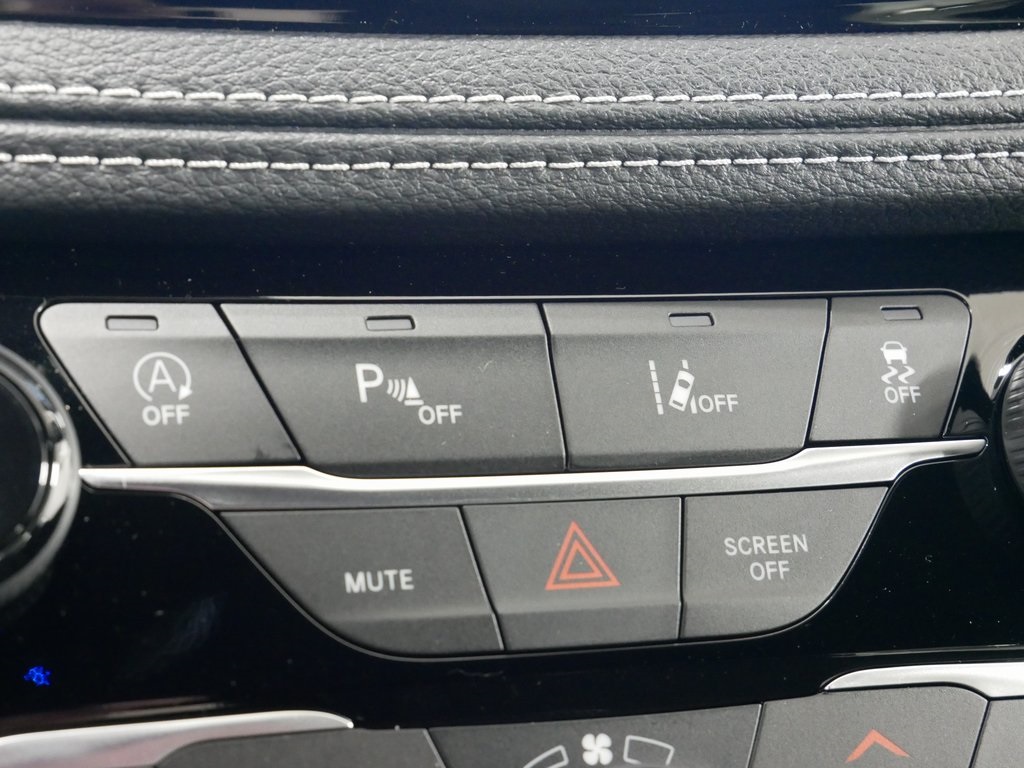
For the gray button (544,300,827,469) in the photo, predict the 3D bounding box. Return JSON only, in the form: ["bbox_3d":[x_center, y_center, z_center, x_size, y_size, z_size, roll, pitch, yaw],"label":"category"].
[{"bbox_3d":[0.027,0.001,0.292,0.046,0.026,0.009,-1,-23,-17],"label":"gray button"}]

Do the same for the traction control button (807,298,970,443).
[{"bbox_3d":[0.057,-0.001,0.301,0.032,0.024,0.009,-1,-23,-17],"label":"traction control button"}]

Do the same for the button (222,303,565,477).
[{"bbox_3d":[-0.017,0.002,0.278,0.047,0.026,0.009,-1,-23,-17],"label":"button"}]

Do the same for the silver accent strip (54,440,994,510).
[{"bbox_3d":[0.007,0.014,0.279,0.135,0.007,0.008,-1,-23,-17],"label":"silver accent strip"}]

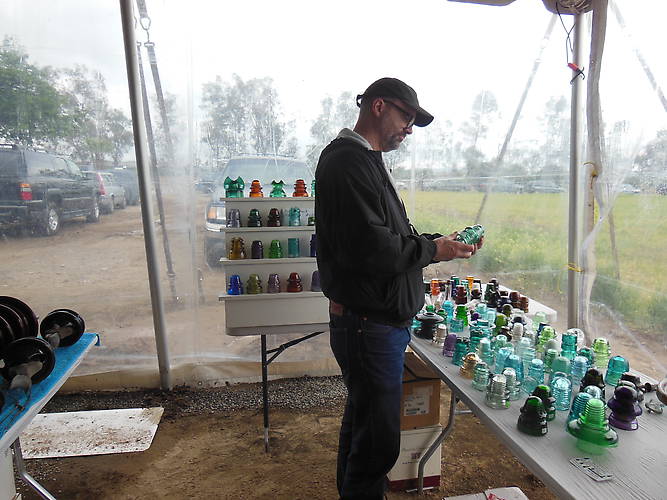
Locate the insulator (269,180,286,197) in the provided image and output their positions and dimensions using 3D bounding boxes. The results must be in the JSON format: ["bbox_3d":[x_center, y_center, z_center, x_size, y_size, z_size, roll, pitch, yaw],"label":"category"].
[{"bbox_3d":[-0.312,-0.344,2.720,0.091,0.097,0.086,-1,8,-9],"label":"insulator"}]

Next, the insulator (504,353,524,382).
[{"bbox_3d":[0.667,0.429,1.770,0.072,0.095,0.072,0,8,0],"label":"insulator"}]

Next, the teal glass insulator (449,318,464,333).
[{"bbox_3d":[0.623,0.380,2.423,0.068,0.053,0.068,0,8,0],"label":"teal glass insulator"}]

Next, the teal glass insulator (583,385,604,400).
[{"bbox_3d":[0.842,0.483,1.555,0.072,0.092,0.072,0,7,0],"label":"teal glass insulator"}]

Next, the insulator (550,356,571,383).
[{"bbox_3d":[0.852,0.449,1.800,0.073,0.098,0.073,0,7,0],"label":"insulator"}]

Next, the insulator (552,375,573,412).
[{"bbox_3d":[0.760,0.475,1.599,0.064,0.099,0.064,0,8,0],"label":"insulator"}]

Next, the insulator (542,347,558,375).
[{"bbox_3d":[0.862,0.438,1.895,0.060,0.092,0.060,0,8,0],"label":"insulator"}]

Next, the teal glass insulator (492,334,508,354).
[{"bbox_3d":[0.700,0.406,2.000,0.076,0.100,0.076,0,9,0],"label":"teal glass insulator"}]

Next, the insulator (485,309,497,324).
[{"bbox_3d":[0.783,0.346,2.387,0.066,0.100,0.066,0,9,0],"label":"insulator"}]

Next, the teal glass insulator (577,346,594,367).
[{"bbox_3d":[1.020,0.434,1.935,0.070,0.092,0.070,0,7,0],"label":"teal glass insulator"}]

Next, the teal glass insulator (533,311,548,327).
[{"bbox_3d":[1.004,0.353,2.334,0.075,0.102,0.075,0,9,0],"label":"teal glass insulator"}]

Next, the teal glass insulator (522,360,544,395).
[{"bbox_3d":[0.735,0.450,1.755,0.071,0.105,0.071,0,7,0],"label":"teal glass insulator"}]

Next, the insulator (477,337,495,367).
[{"bbox_3d":[0.610,0.404,1.927,0.073,0.102,0.073,0,8,0],"label":"insulator"}]

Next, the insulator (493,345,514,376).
[{"bbox_3d":[0.674,0.435,1.890,0.068,0.097,0.068,0,8,0],"label":"insulator"}]

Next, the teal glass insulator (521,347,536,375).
[{"bbox_3d":[0.743,0.418,1.834,0.067,0.098,0.067,0,8,0],"label":"teal glass insulator"}]

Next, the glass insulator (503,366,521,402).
[{"bbox_3d":[0.598,0.448,1.627,0.069,0.098,0.069,0,8,0],"label":"glass insulator"}]

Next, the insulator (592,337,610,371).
[{"bbox_3d":[1.085,0.410,1.941,0.066,0.110,0.066,0,9,0],"label":"insulator"}]

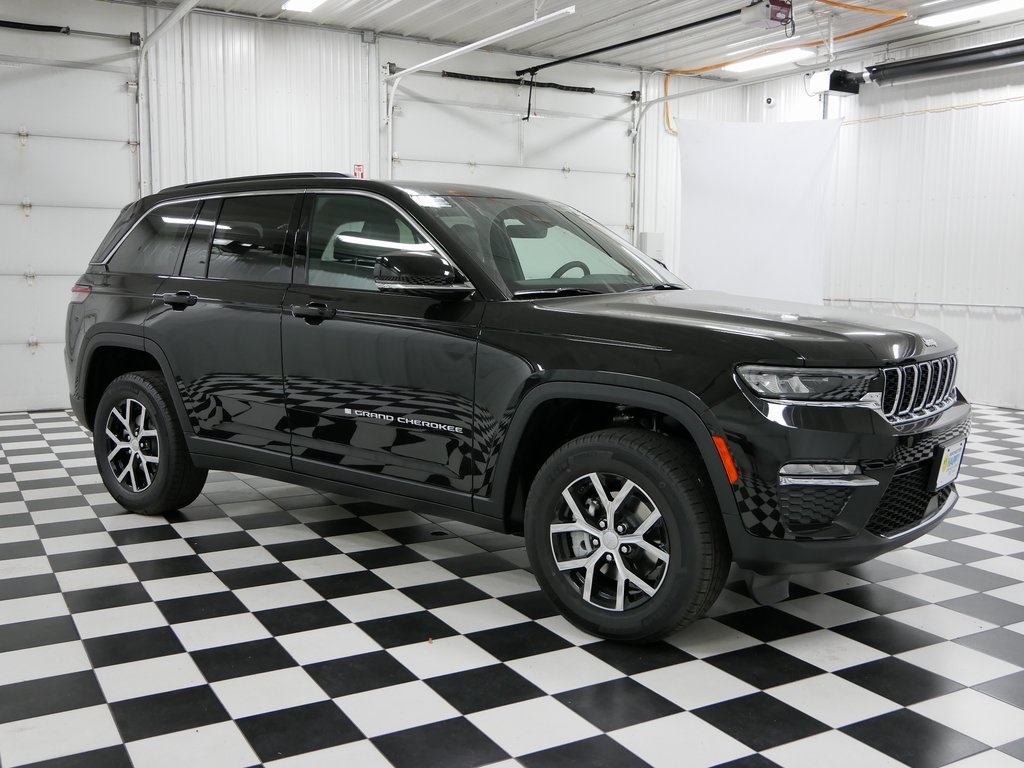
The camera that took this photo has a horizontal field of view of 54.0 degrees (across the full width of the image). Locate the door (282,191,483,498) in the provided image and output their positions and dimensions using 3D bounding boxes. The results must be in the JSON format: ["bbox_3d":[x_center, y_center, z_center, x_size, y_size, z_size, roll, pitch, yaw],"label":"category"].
[{"bbox_3d":[-0.558,-0.203,4.307,1.250,1.300,0.270,6,8,37],"label":"door"}]

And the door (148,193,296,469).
[{"bbox_3d":[-1.364,-0.286,4.918,1.120,1.290,0.270,6,8,37],"label":"door"}]

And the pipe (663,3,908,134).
[{"bbox_3d":[2.401,-3.260,10.651,1.400,0.710,3.450,-3,8,-30],"label":"pipe"}]

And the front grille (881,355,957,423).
[{"bbox_3d":[1.553,0.006,3.757,0.100,0.200,0.960,6,8,37],"label":"front grille"}]

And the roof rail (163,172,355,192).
[{"bbox_3d":[-1.324,-1.014,5.069,1.530,0.070,0.050,6,8,37],"label":"roof rail"}]

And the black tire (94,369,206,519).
[{"bbox_3d":[-1.945,0.319,5.432,0.765,0.765,0.265,6,8,37],"label":"black tire"}]

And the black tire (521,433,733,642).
[{"bbox_3d":[0.410,0.546,3.646,0.765,0.765,0.265,6,8,37],"label":"black tire"}]

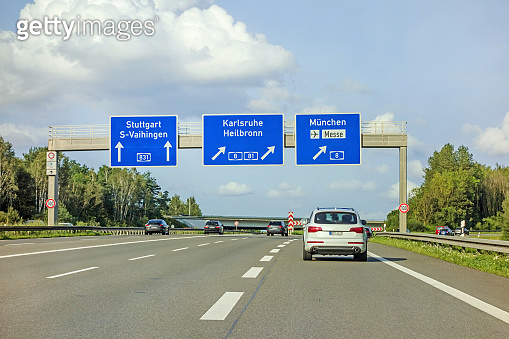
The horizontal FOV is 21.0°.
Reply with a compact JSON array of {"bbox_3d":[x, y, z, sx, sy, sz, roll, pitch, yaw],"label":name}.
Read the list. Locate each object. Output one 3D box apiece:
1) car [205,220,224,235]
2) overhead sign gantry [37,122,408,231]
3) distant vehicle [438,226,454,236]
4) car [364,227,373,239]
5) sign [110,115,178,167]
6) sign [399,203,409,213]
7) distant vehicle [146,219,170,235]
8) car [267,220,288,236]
[{"bbox_3d":[-4.320,6.365,150.200,1.800,1.470,4.450,0,-2,4],"label":"car"},{"bbox_3d":[-2.100,0.877,102.620,26.805,8.800,1.300,0,-2,4],"label":"overhead sign gantry"},{"bbox_3d":[34.700,11.350,247.000,1.780,1.480,4.300,-1,-2,20],"label":"distant vehicle"},{"bbox_3d":[12.830,7.420,160.200,1.800,1.460,4.500,-1,-2,10],"label":"car"},{"bbox_3d":[-8.210,-2.096,102.240,5.120,3.850,0.150,0,-2,4],"label":"sign"},{"bbox_3d":[11.069,2.852,101.576,0.750,0.750,0.060,0,-2,4],"label":"sign"},{"bbox_3d":[-9.690,5.900,139.400,1.930,1.500,4.850,0,-2,4],"label":"distant vehicle"},{"bbox_3d":[2.740,6.560,152.300,1.920,1.690,4.700,-1,-2,9],"label":"car"}]

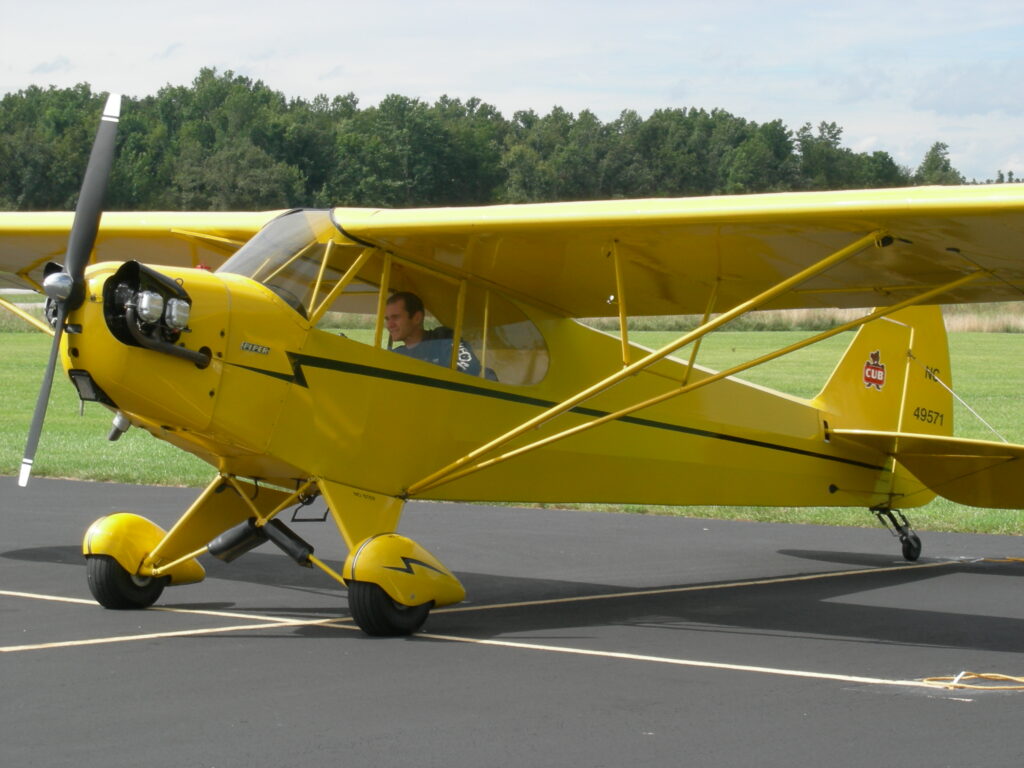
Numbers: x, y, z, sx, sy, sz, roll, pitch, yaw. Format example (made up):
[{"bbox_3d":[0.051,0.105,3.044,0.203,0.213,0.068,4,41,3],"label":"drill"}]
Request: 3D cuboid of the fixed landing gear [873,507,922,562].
[{"bbox_3d":[2.226,0.863,21.301,0.180,0.320,0.350,1,2,43],"label":"fixed landing gear"}]

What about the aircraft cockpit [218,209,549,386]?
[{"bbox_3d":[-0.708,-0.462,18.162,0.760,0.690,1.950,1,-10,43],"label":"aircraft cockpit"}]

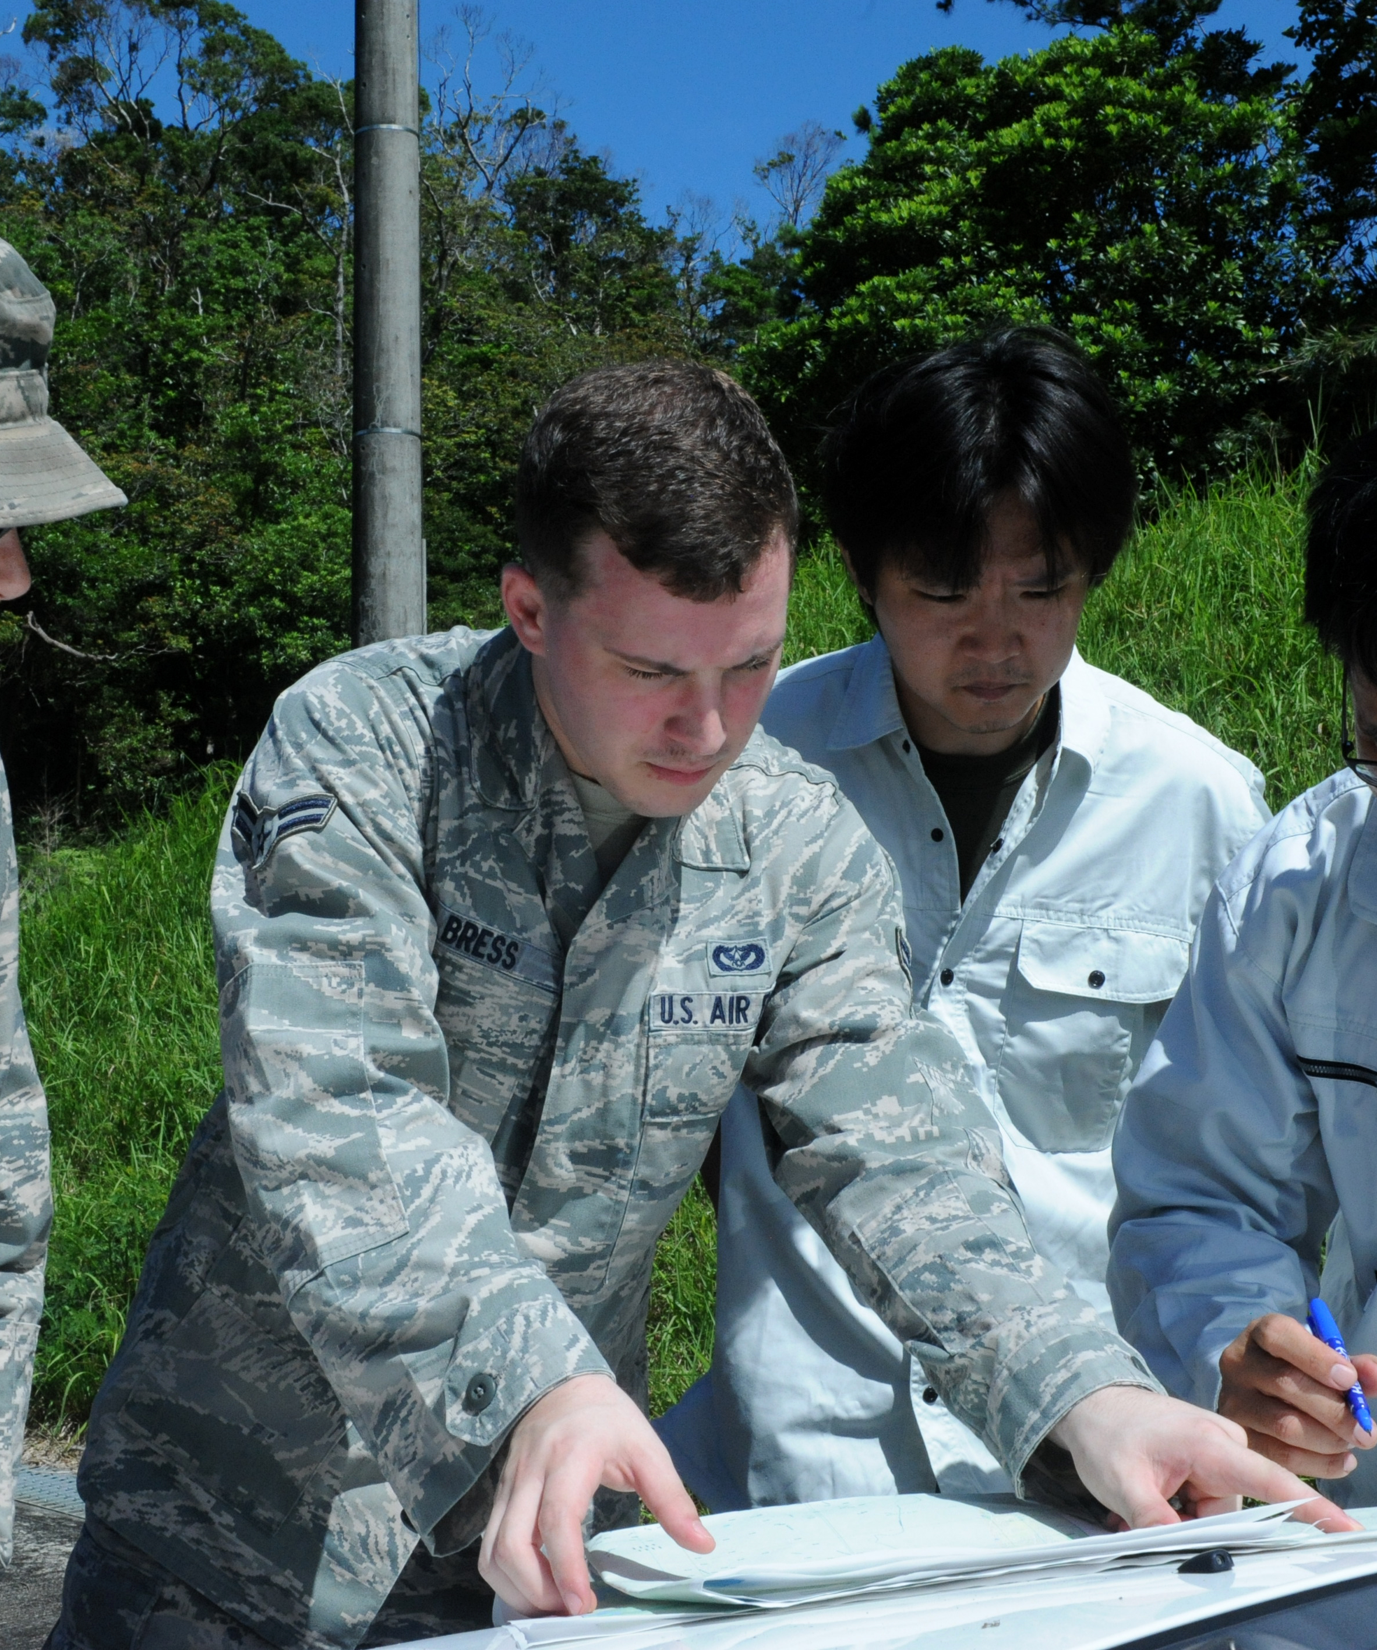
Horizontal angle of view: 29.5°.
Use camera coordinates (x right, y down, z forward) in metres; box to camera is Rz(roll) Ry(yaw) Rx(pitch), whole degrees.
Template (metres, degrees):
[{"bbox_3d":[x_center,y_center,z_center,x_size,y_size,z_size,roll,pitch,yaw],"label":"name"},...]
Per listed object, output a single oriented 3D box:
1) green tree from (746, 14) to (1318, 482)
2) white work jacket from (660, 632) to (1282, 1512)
[{"bbox_3d":[1.640,-2.650,12.500,2.800,2.500,2.500,0,3,0],"label":"green tree"},{"bbox_3d":[0.225,0.210,1.980,0.520,0.730,0.370,0,-1,5],"label":"white work jacket"}]

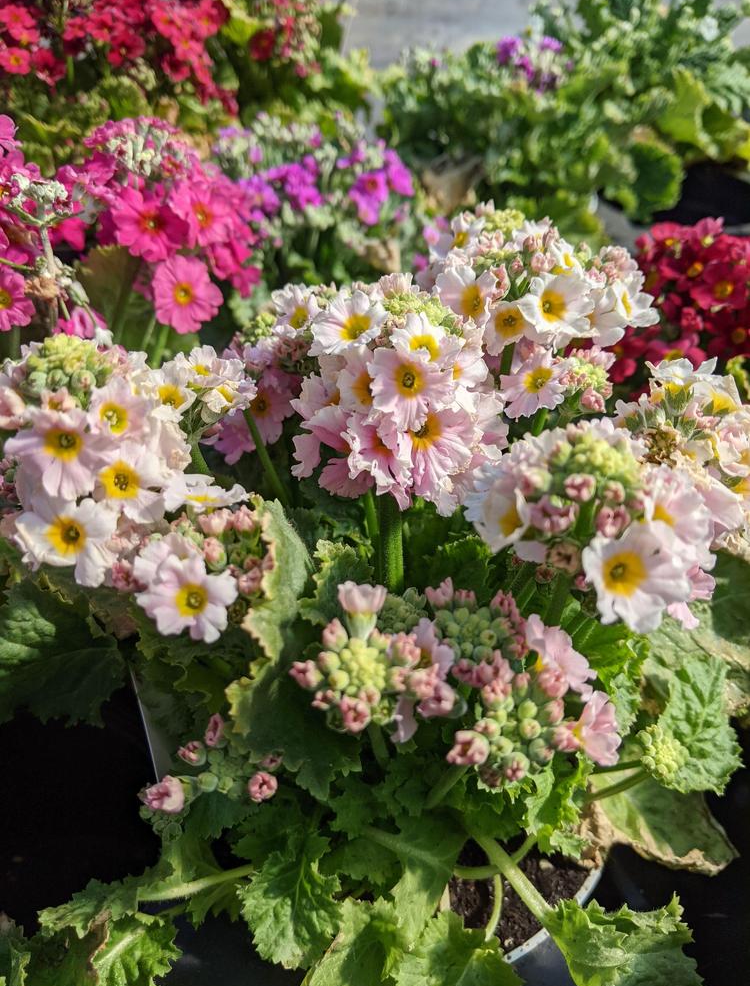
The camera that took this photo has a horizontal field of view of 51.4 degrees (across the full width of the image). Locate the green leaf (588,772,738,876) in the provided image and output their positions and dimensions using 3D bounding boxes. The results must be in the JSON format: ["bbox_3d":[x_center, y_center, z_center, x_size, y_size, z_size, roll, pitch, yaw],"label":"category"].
[{"bbox_3d":[0.115,0.131,0.310,0.059,0.020,0.046,0,60,0],"label":"green leaf"}]

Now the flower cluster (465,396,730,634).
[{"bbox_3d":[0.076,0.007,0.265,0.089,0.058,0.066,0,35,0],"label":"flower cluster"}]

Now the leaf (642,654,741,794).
[{"bbox_3d":[0.116,0.084,0.285,0.036,0.018,0.052,0,67,0],"label":"leaf"}]

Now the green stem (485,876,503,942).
[{"bbox_3d":[0.043,0.151,0.284,0.004,0.004,0.023,8,43,11],"label":"green stem"}]

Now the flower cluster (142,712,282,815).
[{"bbox_3d":[-0.058,0.098,0.283,0.046,0.028,0.028,0,38,0],"label":"flower cluster"}]

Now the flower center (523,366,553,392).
[{"bbox_3d":[0.070,-0.049,0.335,0.013,0.011,0.005,0,0,6],"label":"flower center"}]

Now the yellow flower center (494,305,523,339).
[{"bbox_3d":[0.052,-0.065,0.299,0.011,0.012,0.005,3,15,10],"label":"yellow flower center"}]

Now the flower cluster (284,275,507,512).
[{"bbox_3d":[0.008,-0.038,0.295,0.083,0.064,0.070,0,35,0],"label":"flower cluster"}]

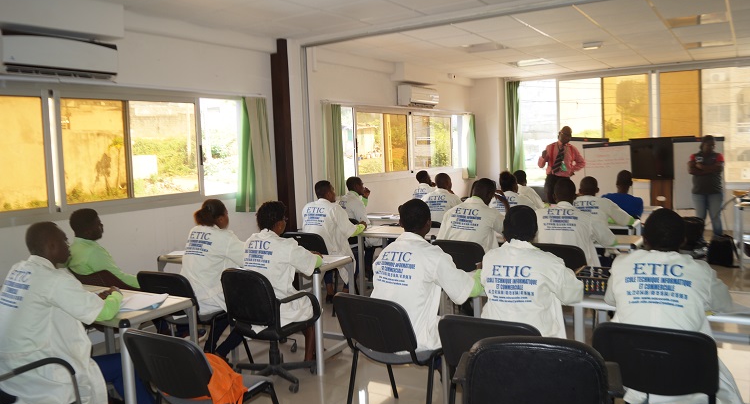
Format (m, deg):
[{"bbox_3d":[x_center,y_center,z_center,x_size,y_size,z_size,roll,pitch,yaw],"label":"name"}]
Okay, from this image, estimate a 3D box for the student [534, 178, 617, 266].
[{"bbox_3d":[1.713,0.441,4.831,0.600,1.280,0.850,2,7,34],"label":"student"}]

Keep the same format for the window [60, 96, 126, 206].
[{"bbox_3d":[-2.339,-0.428,4.712,0.050,0.890,0.560,2,7,34],"label":"window"}]

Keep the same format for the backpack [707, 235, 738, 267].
[{"bbox_3d":[4.329,0.594,7.030,0.320,0.370,0.220,2,7,34],"label":"backpack"}]

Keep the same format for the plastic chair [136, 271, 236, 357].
[{"bbox_3d":[-1.208,0.828,3.929,0.530,0.800,0.580,2,7,34],"label":"plastic chair"}]

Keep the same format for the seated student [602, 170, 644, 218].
[{"bbox_3d":[2.942,0.232,6.644,0.500,1.250,0.780,2,7,34],"label":"seated student"}]

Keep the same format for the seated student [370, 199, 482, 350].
[{"bbox_3d":[0.334,0.626,3.369,0.580,1.280,0.780,2,7,34],"label":"seated student"}]

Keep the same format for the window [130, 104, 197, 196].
[{"bbox_3d":[-1.992,-0.504,5.367,0.080,0.940,0.820,2,7,34],"label":"window"}]

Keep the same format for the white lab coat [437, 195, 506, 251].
[{"bbox_3d":[0.847,0.330,4.744,0.570,0.720,0.520,2,7,34],"label":"white lab coat"}]

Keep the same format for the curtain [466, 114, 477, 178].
[{"bbox_3d":[1.864,-1.084,10.891,0.130,1.240,0.460,2,7,34],"label":"curtain"}]

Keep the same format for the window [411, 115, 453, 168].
[{"bbox_3d":[0.971,-1.023,9.595,0.080,0.920,1.520,2,7,34],"label":"window"}]

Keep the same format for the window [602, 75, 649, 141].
[{"bbox_3d":[4.412,-1.281,9.908,0.800,1.860,0.060,2,7,34],"label":"window"}]

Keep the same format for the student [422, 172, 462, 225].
[{"bbox_3d":[0.838,0.319,6.392,0.520,1.270,0.780,2,7,34],"label":"student"}]

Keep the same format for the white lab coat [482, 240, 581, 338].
[{"bbox_3d":[0.785,0.510,2.849,0.520,0.670,0.480,2,7,34],"label":"white lab coat"}]

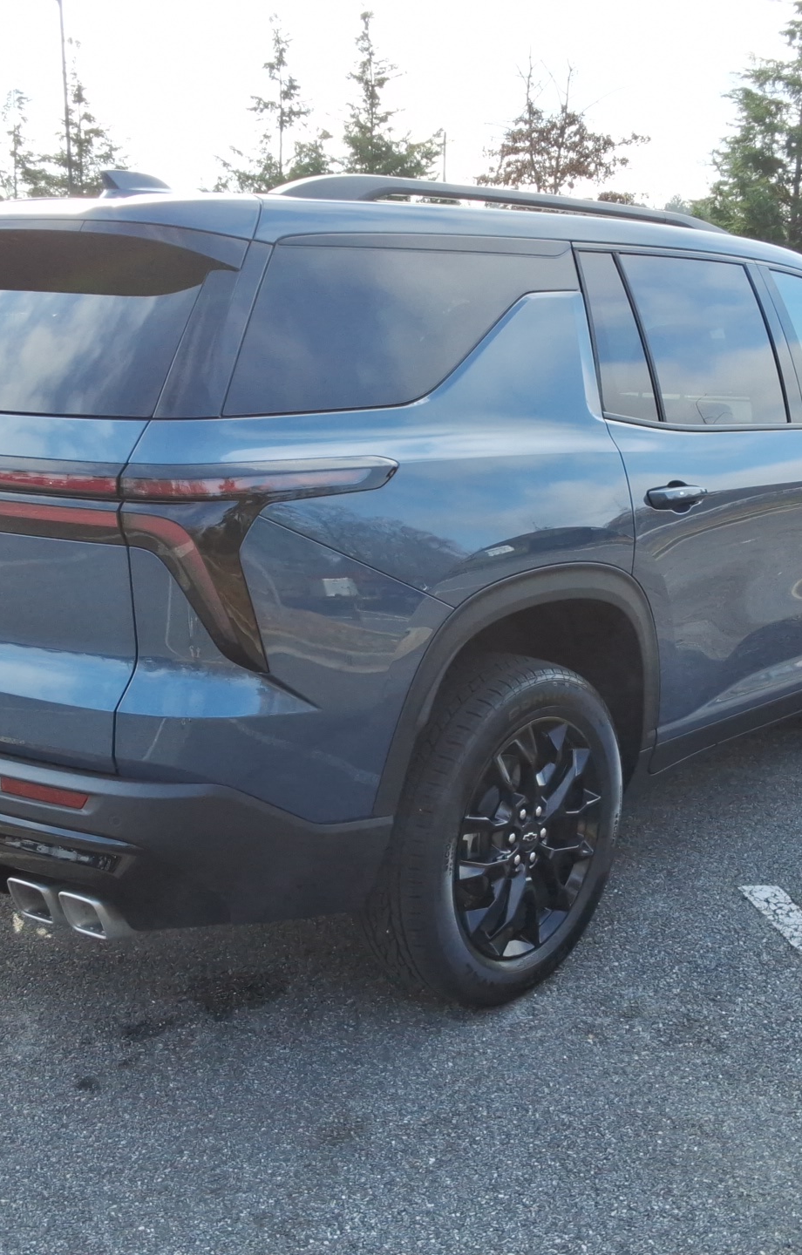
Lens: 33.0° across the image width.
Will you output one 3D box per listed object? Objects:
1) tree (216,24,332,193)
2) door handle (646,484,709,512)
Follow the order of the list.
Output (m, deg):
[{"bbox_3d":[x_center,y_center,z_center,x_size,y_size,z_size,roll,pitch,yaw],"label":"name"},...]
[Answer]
[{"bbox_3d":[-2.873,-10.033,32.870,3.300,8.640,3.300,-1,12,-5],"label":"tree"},{"bbox_3d":[0.662,-0.305,3.240,0.060,0.060,0.270,10,15,41],"label":"door handle"}]

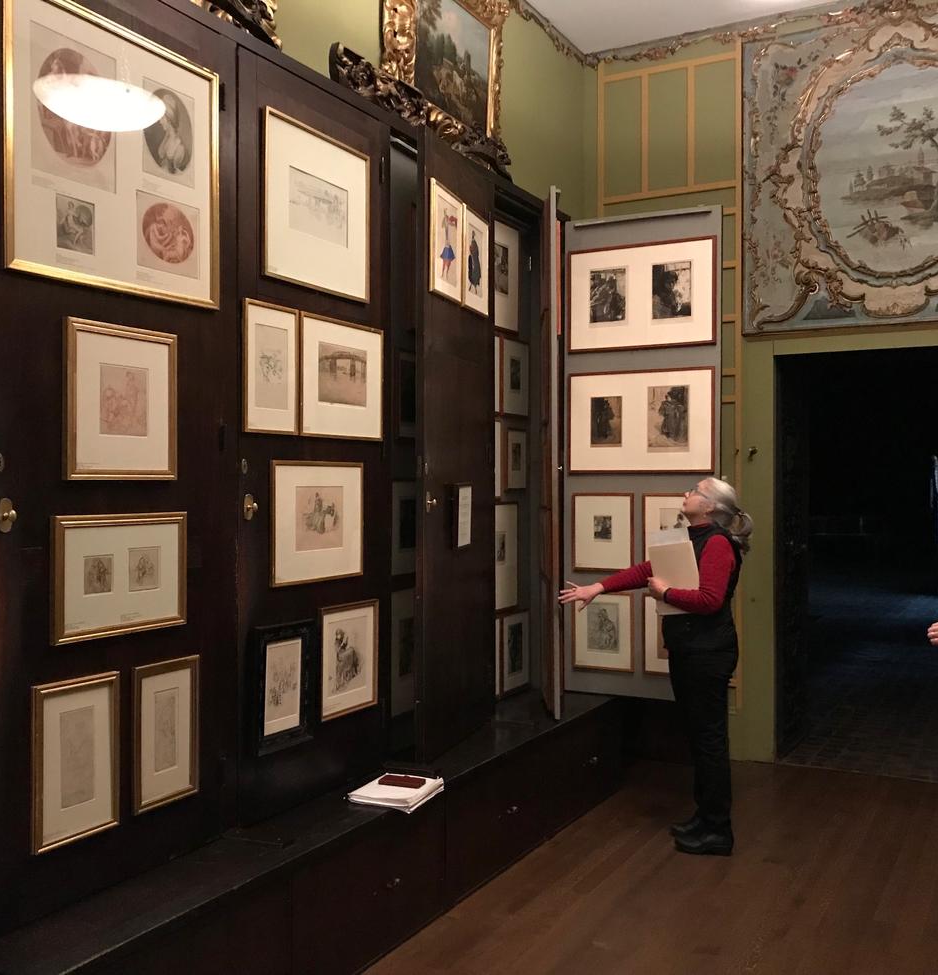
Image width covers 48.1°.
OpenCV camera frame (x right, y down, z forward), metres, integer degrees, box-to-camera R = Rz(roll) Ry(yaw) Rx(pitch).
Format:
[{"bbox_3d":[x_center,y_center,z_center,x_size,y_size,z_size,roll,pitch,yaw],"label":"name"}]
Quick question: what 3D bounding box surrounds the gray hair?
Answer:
[{"bbox_3d":[1.124,0.120,4.600,0.240,0.325,0.190,0,0,15],"label":"gray hair"}]

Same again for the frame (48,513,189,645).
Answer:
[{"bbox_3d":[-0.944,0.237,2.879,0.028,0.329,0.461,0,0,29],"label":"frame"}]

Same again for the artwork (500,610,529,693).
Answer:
[{"bbox_3d":[0.236,0.856,5.424,0.028,0.418,0.287,0,0,29],"label":"artwork"}]

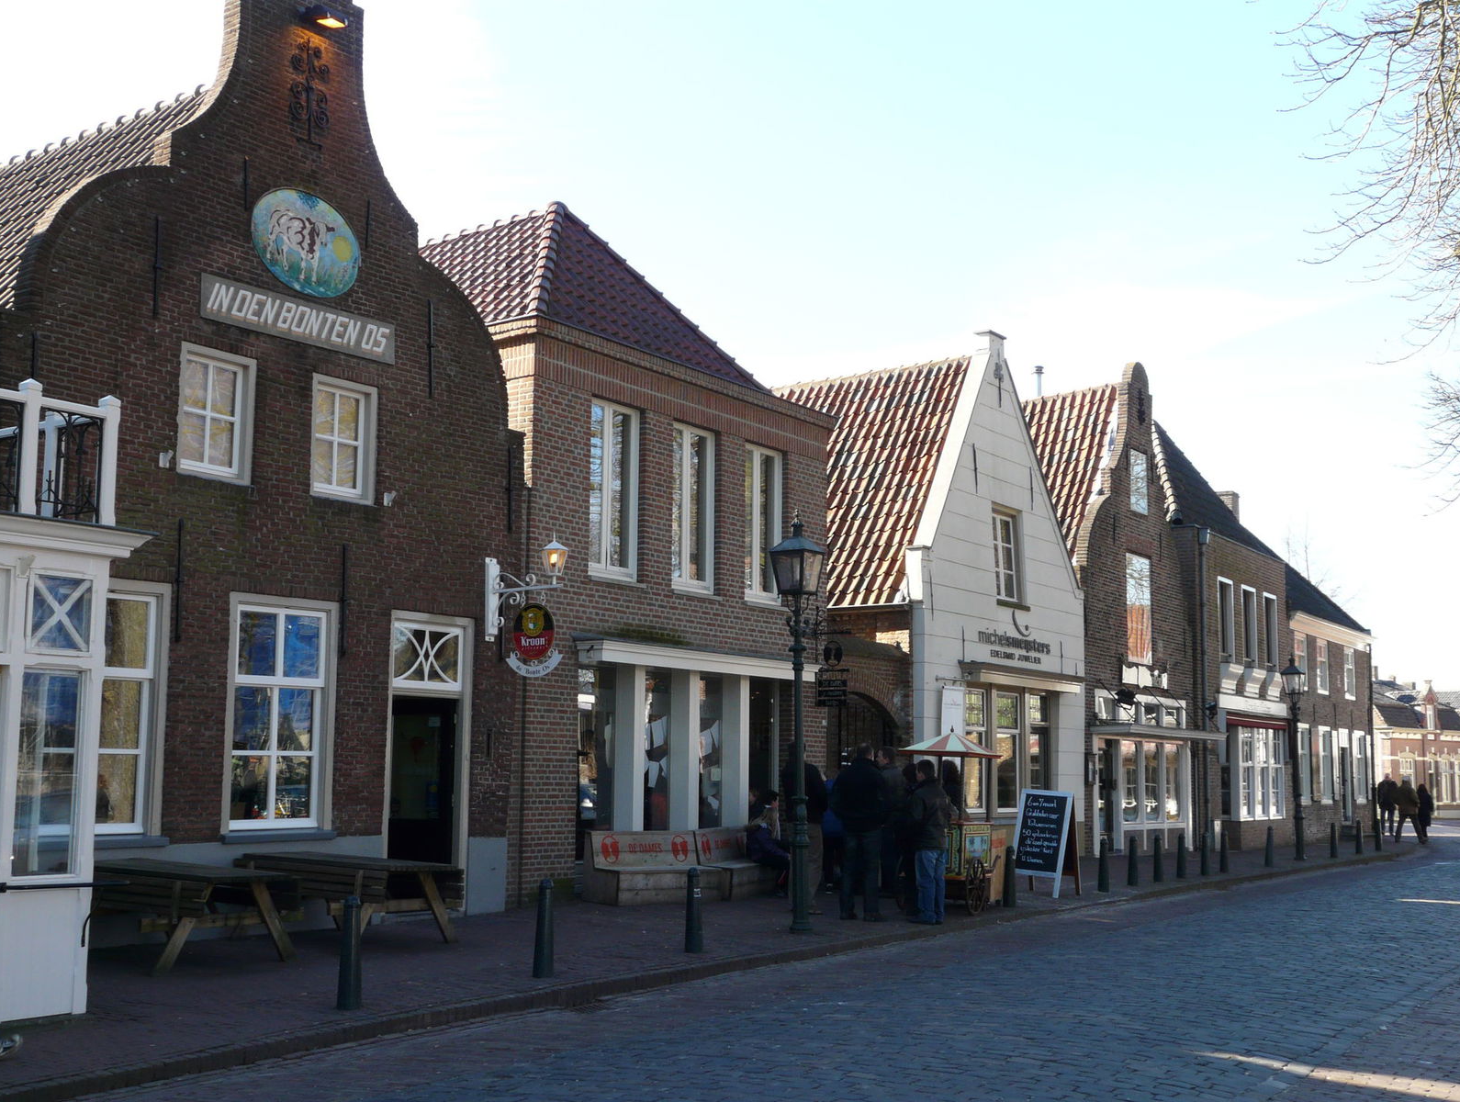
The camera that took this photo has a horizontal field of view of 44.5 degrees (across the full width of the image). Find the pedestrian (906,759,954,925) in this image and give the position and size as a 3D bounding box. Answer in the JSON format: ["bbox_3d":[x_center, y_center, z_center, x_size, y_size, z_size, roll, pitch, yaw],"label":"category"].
[{"bbox_3d":[2.099,3.050,18.827,0.470,1.710,0.310,6,-9,-35],"label":"pedestrian"}]

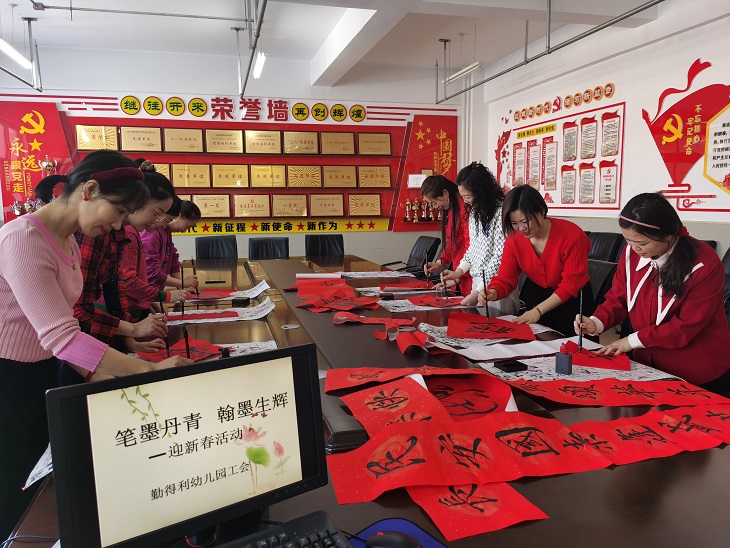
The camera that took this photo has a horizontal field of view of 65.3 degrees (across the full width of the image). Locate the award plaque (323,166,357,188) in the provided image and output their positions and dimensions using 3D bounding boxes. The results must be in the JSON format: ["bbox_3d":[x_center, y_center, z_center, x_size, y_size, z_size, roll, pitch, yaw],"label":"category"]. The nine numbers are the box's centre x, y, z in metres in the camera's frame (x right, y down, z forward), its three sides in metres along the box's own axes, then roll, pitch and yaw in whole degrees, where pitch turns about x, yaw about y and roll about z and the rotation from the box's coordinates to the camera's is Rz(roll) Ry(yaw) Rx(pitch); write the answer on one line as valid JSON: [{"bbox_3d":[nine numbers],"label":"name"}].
[{"bbox_3d":[-0.403,-1.573,9.282,0.565,0.360,0.030,-2,8,-14],"label":"award plaque"}]

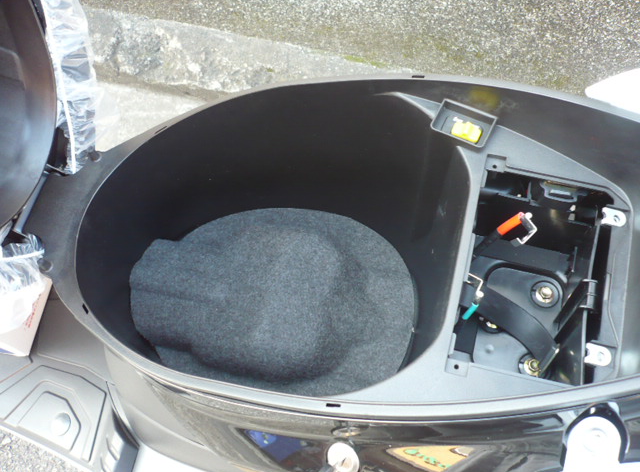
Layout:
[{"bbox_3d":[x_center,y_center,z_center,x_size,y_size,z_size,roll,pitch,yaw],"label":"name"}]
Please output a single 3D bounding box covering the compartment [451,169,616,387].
[{"bbox_3d":[0.200,0.060,0.621,0.118,0.160,0.173,12,68,12],"label":"compartment"}]

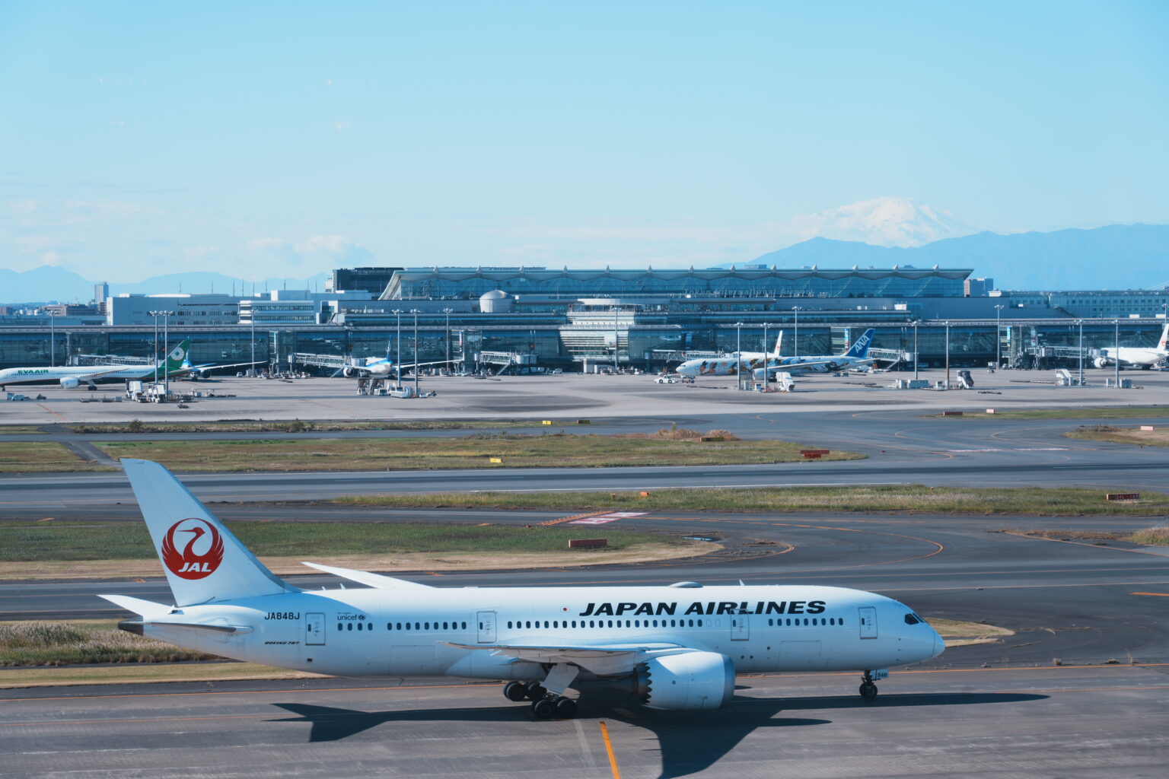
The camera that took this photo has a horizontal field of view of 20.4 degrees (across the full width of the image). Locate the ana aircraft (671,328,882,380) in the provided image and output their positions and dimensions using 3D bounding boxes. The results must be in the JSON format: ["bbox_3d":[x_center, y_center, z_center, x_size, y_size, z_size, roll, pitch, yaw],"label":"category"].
[{"bbox_3d":[68.300,-11.830,1151.110,73.900,18.600,64.800,0,2,-12],"label":"ana aircraft"}]

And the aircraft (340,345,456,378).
[{"bbox_3d":[-78.930,-12.320,1233.090,60.100,17.000,62.800,-1,2,-11],"label":"aircraft"}]

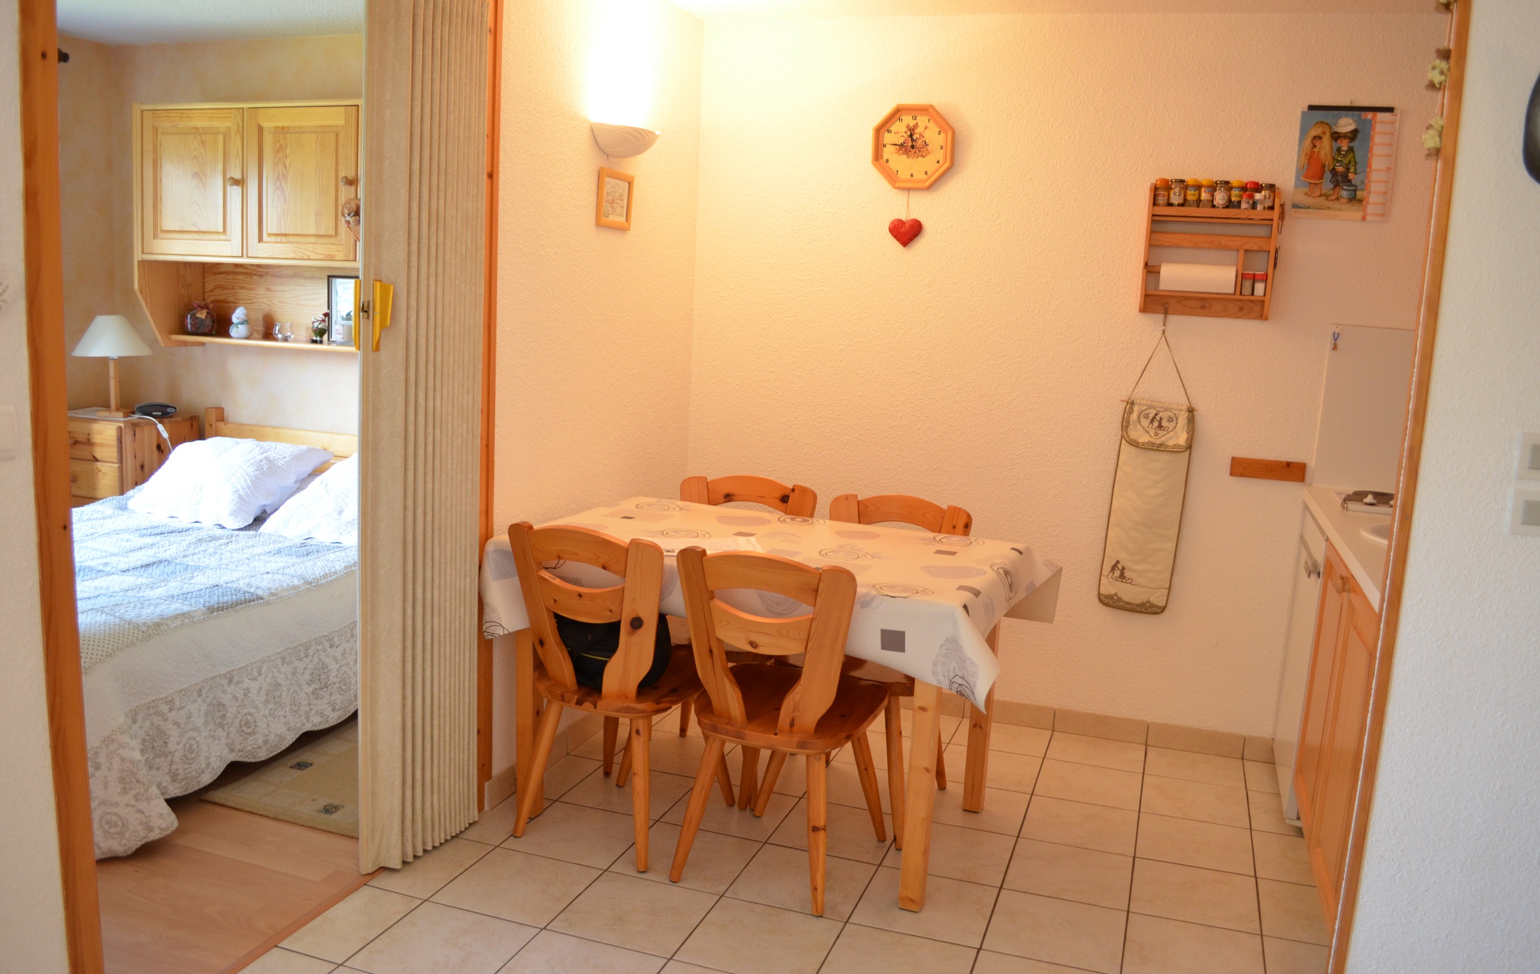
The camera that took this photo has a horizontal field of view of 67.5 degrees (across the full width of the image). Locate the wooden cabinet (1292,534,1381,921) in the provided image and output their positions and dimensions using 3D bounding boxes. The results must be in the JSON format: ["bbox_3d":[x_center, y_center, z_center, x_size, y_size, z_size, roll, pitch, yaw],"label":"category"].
[{"bbox_3d":[1.488,0.585,2.478,0.560,0.780,0.880,5,9,19],"label":"wooden cabinet"}]

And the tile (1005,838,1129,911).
[{"bbox_3d":[0.744,0.959,2.851,0.300,0.010,0.298,5,9,19],"label":"tile"}]

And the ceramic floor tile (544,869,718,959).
[{"bbox_3d":[-0.301,0.959,2.585,0.300,0.010,0.298,5,9,19],"label":"ceramic floor tile"}]

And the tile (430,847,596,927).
[{"bbox_3d":[-0.585,0.932,2.690,0.300,0.010,0.300,5,9,19],"label":"tile"}]

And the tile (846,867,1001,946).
[{"bbox_3d":[0.363,0.973,2.668,0.300,0.010,0.298,5,9,19],"label":"tile"}]

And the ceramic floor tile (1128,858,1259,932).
[{"bbox_3d":[1.022,0.984,2.770,0.300,0.010,0.300,5,9,19],"label":"ceramic floor tile"}]

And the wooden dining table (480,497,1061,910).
[{"bbox_3d":[-0.023,0.521,3.094,1.280,0.754,0.790,6,9,22],"label":"wooden dining table"}]

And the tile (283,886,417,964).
[{"bbox_3d":[-0.896,0.943,2.490,0.165,0.010,0.298,5,9,19],"label":"tile"}]

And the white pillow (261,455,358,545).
[{"bbox_3d":[-1.425,0.046,4.168,0.640,0.180,0.580,5,34,19],"label":"white pillow"}]

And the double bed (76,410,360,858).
[{"bbox_3d":[-1.997,0.273,3.822,1.667,0.873,1.954,5,9,19],"label":"double bed"}]

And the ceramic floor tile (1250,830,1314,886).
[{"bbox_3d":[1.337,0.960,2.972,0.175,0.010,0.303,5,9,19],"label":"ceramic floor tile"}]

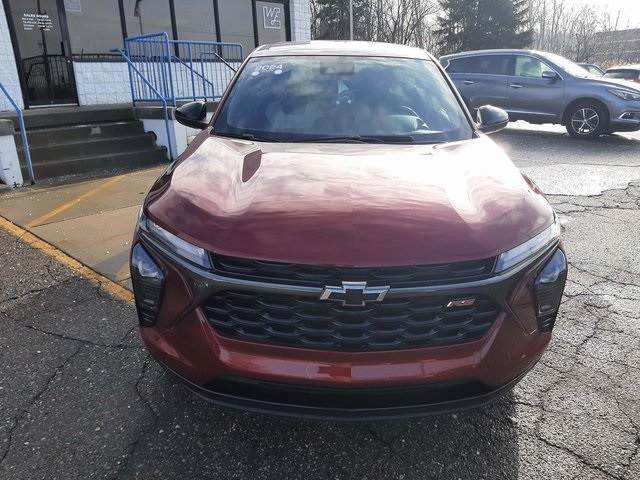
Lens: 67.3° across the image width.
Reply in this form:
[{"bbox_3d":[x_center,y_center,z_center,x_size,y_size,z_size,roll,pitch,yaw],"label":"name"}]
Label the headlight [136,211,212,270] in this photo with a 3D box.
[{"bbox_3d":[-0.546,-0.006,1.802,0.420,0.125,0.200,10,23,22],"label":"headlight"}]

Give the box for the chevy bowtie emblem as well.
[{"bbox_3d":[0.117,0.180,1.587,0.228,0.087,0.028,1,21,0],"label":"chevy bowtie emblem"}]

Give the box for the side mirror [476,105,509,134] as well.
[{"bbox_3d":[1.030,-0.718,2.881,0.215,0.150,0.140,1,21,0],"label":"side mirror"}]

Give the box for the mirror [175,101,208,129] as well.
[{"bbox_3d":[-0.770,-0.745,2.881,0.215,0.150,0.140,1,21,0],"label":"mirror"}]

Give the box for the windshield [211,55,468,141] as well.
[{"bbox_3d":[0.132,-0.837,2.833,1.480,0.130,0.867,1,54,0],"label":"windshield"}]

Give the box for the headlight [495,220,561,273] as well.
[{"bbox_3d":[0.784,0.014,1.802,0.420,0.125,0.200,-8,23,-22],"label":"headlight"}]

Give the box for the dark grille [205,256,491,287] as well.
[{"bbox_3d":[0.118,0.114,1.624,0.980,0.075,0.110,1,21,0],"label":"dark grille"}]

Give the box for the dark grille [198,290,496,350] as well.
[{"bbox_3d":[0.115,0.272,1.668,1.050,0.205,0.120,1,21,0],"label":"dark grille"}]

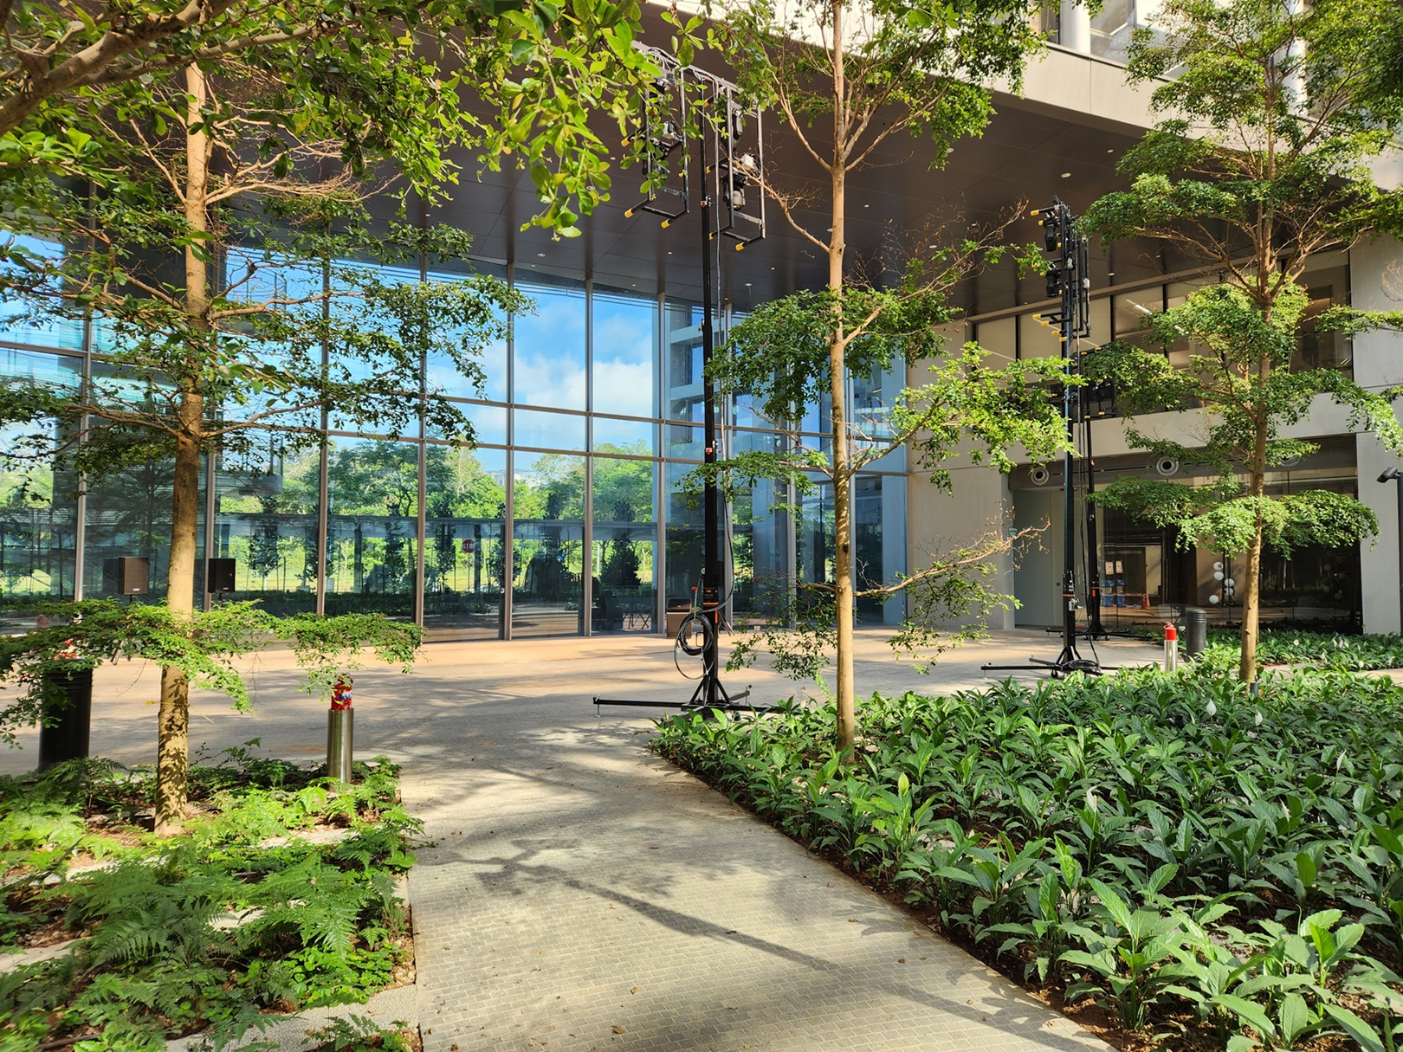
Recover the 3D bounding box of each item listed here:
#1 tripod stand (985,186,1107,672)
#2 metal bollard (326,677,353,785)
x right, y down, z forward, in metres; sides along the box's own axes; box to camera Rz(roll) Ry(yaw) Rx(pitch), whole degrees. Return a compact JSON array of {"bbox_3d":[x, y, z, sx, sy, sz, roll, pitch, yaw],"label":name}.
[{"bbox_3d":[5.283,-1.220,13.568,1.820,6.850,1.880,-2,-4,41],"label":"tripod stand"},{"bbox_3d":[-2.551,1.451,6.597,0.175,0.788,0.175,0,-3,0],"label":"metal bollard"}]

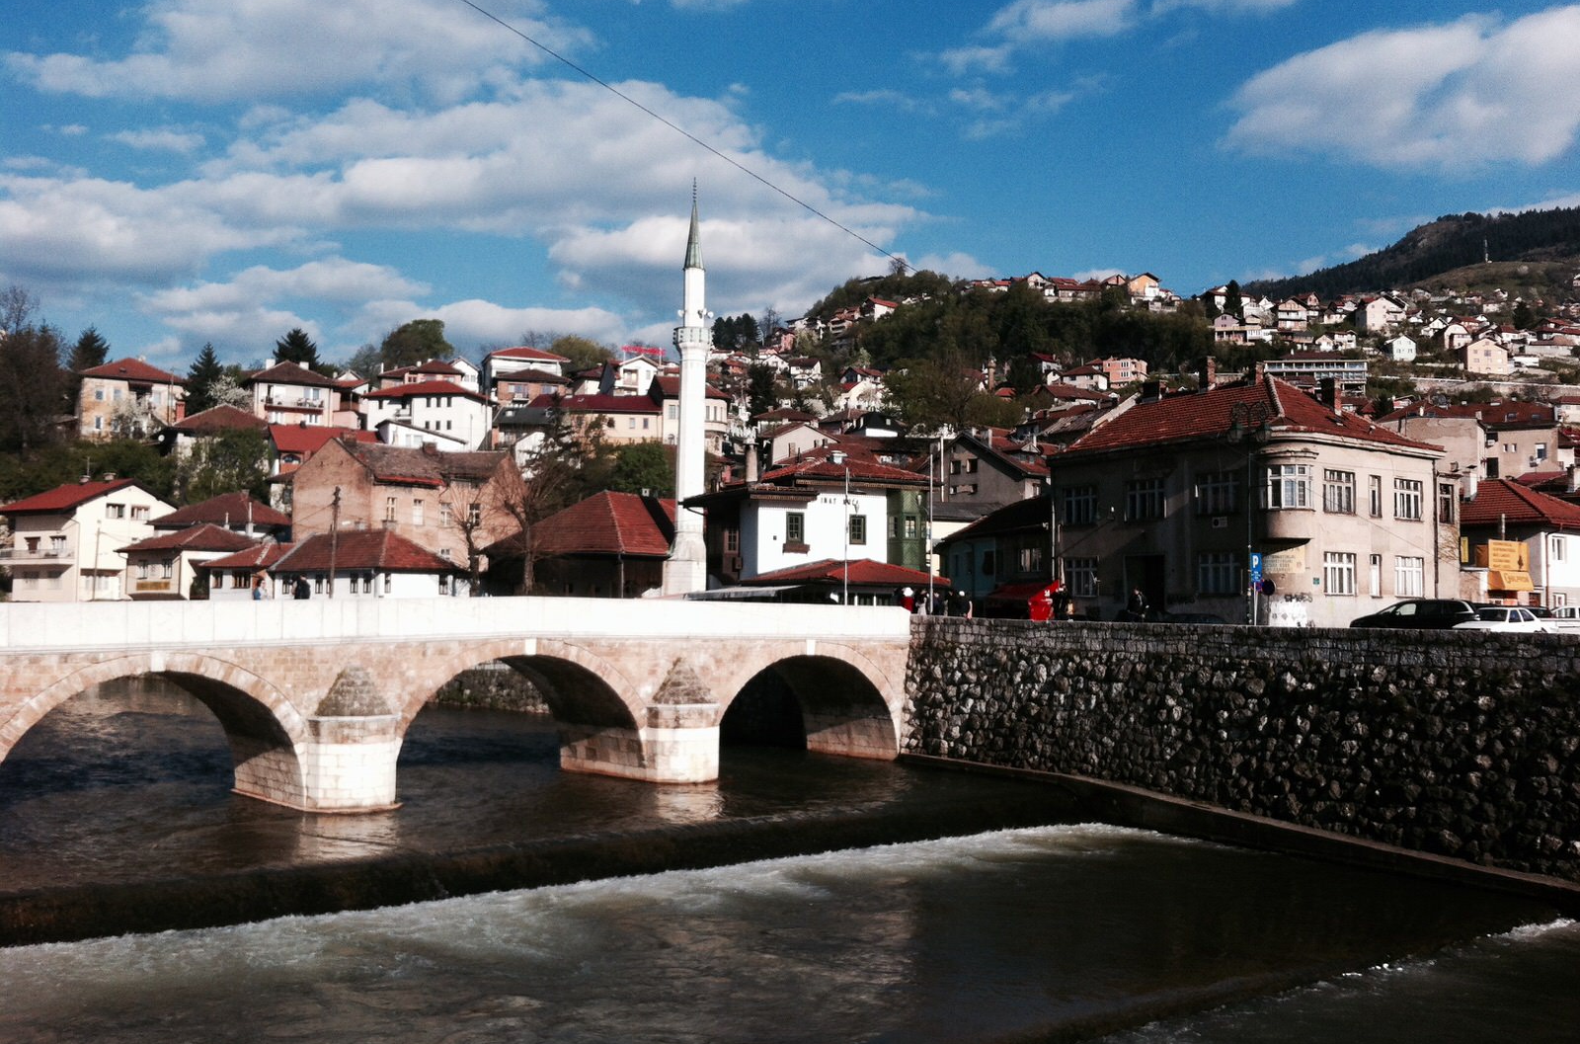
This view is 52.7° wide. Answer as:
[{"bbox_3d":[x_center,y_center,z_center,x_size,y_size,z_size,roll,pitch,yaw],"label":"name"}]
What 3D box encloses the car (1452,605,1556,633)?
[{"bbox_3d":[24.500,3.650,55.000,4.250,1.400,1.680,2,-3,-37],"label":"car"}]

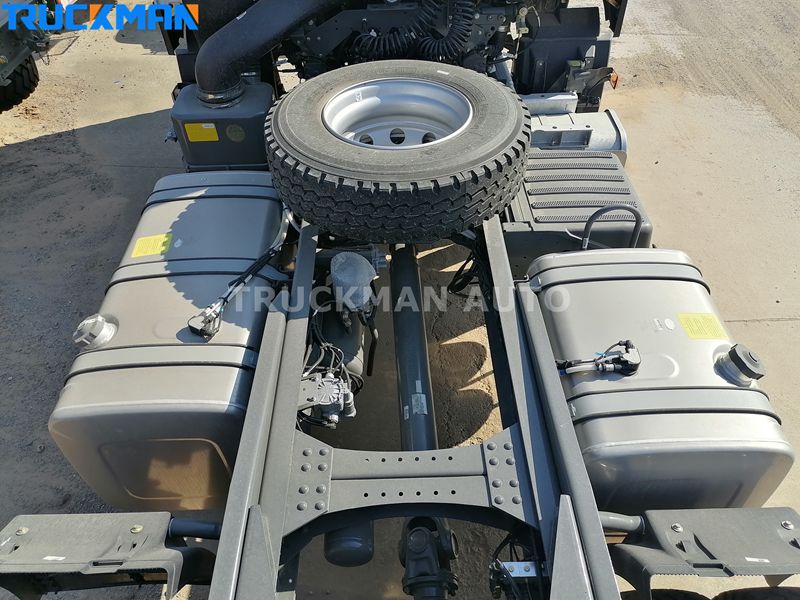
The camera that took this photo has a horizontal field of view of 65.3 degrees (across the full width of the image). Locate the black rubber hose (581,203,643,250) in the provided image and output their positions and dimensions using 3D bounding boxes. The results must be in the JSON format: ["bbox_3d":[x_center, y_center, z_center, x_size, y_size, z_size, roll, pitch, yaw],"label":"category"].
[{"bbox_3d":[0.922,-0.296,2.667,0.240,0.290,0.045,-1,44,0],"label":"black rubber hose"}]

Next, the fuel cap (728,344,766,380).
[{"bbox_3d":[1.139,0.205,2.044,0.116,0.042,0.116,21,40,-21],"label":"fuel cap"}]

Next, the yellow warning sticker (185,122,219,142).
[{"bbox_3d":[-0.960,-0.811,3.034,0.145,0.094,0.005,-1,44,0],"label":"yellow warning sticker"}]

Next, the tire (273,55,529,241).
[{"bbox_3d":[-0.006,-0.660,2.588,1.080,0.295,1.080,-1,44,0],"label":"tire"}]

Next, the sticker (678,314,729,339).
[{"bbox_3d":[1.088,0.096,2.245,0.168,0.006,0.125,9,43,-10],"label":"sticker"}]

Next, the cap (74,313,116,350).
[{"bbox_3d":[-1.062,0.115,2.174,0.113,0.065,0.113,-25,40,23],"label":"cap"}]

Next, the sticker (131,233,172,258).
[{"bbox_3d":[-1.022,-0.222,2.586,0.158,0.006,0.123,-8,44,6],"label":"sticker"}]

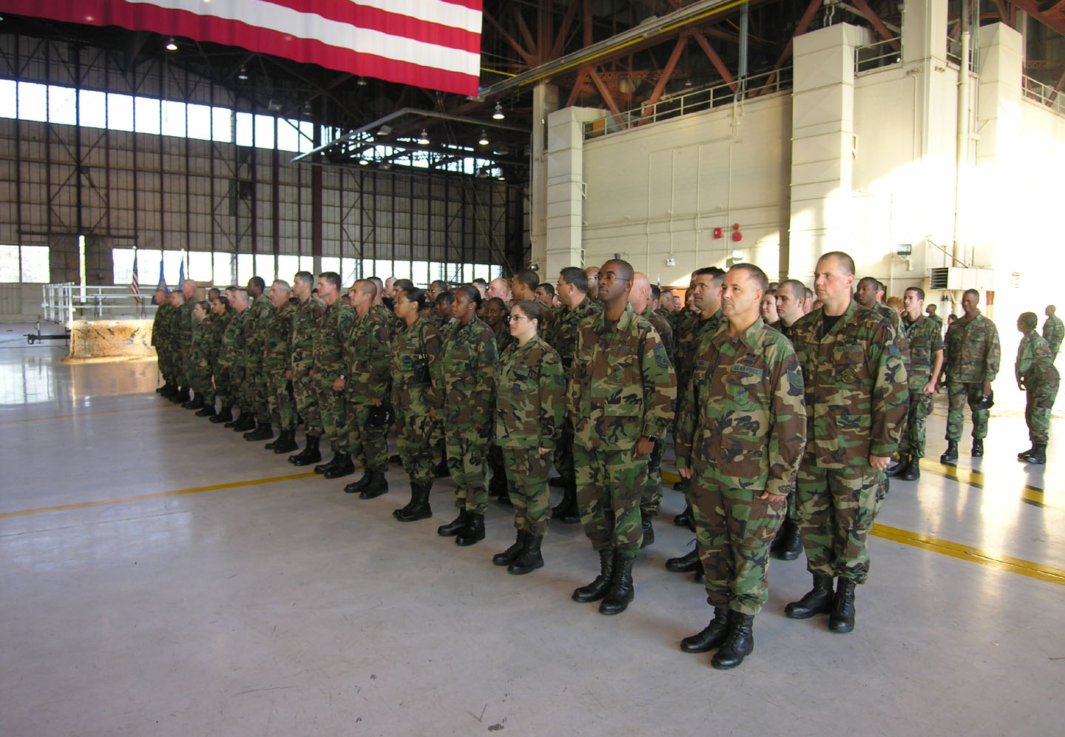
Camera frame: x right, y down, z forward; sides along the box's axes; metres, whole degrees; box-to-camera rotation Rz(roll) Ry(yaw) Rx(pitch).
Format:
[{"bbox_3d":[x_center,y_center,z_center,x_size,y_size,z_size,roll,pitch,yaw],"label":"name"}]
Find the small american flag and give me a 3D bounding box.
[{"bbox_3d":[-13.705,-3.161,25.500,0.320,1.800,0.200,-3,6,-36],"label":"small american flag"}]

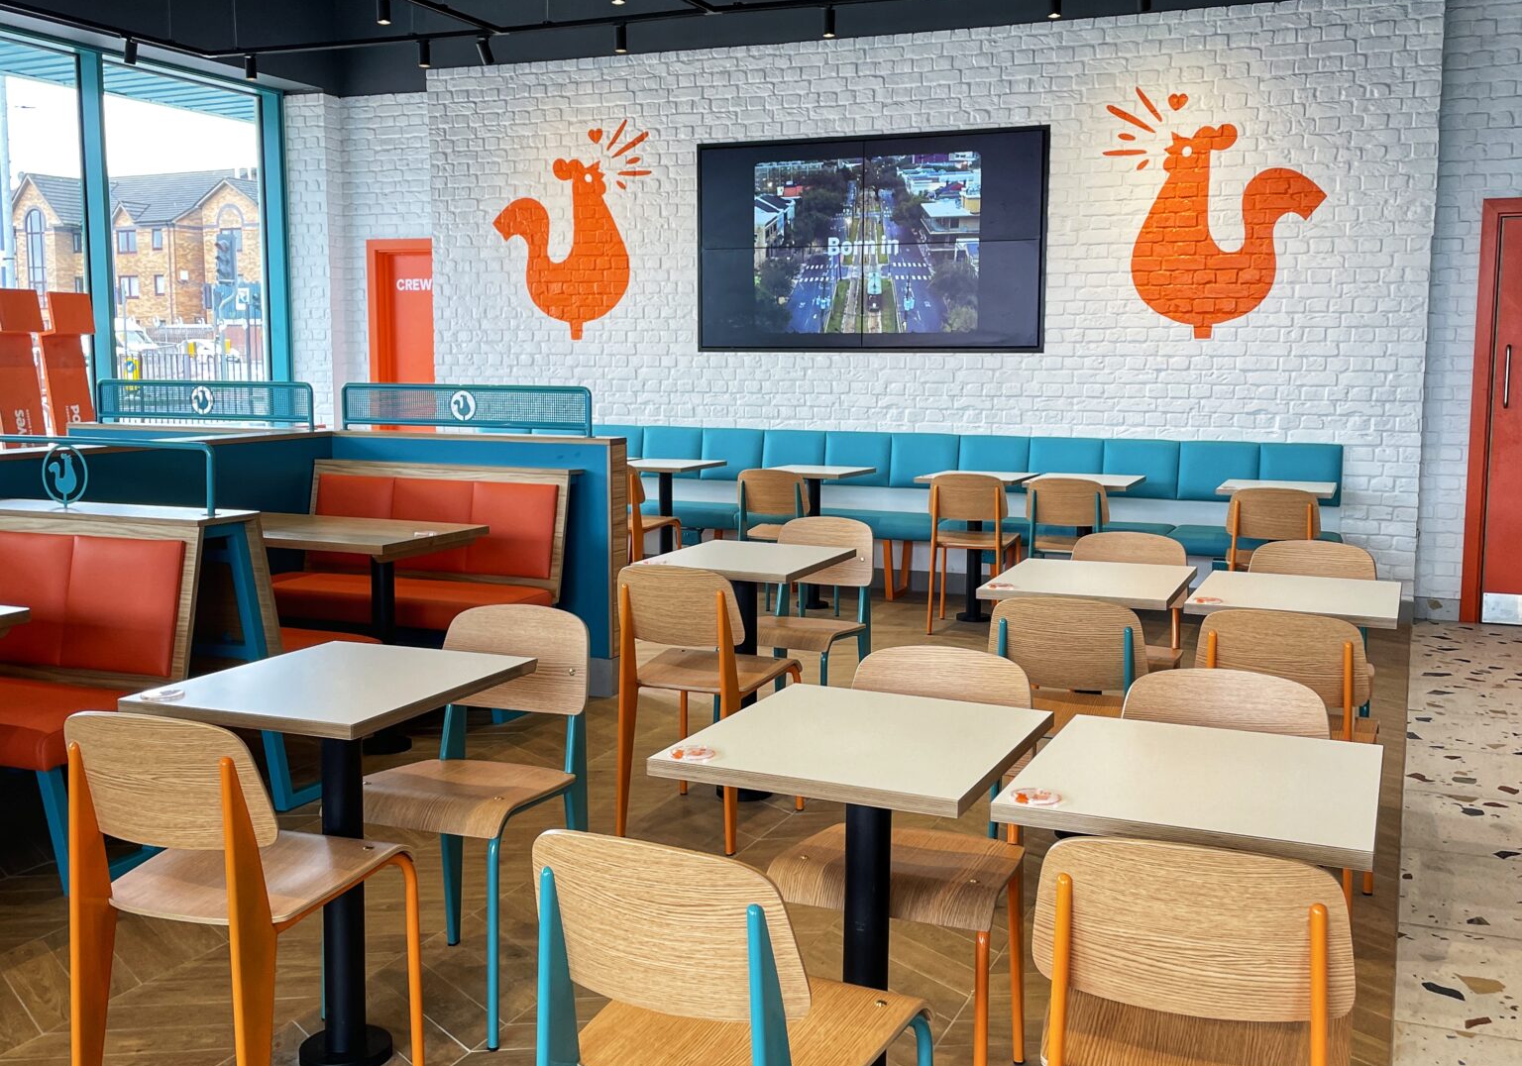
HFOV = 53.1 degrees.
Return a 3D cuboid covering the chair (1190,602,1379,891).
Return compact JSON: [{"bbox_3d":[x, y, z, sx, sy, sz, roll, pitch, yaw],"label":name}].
[{"bbox_3d":[1.290,0.558,3.751,0.415,0.790,0.495,3,7,25],"label":"chair"}]

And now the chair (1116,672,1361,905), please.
[{"bbox_3d":[0.766,0.678,2.614,0.418,0.802,0.491,3,7,21],"label":"chair"}]

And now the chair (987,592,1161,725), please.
[{"bbox_3d":[0.804,0.530,3.889,0.418,0.802,0.491,3,7,20],"label":"chair"}]

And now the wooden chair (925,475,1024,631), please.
[{"bbox_3d":[1.079,0.096,7.723,0.415,0.790,0.495,2,7,18],"label":"wooden chair"}]

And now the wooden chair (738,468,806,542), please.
[{"bbox_3d":[0.136,0.057,7.939,0.418,0.802,0.491,3,7,22],"label":"wooden chair"}]

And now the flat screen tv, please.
[{"bbox_3d":[0.614,-1.655,8.792,2.113,1.227,0.090,3,7,23],"label":"flat screen tv"}]

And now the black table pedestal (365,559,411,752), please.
[{"bbox_3d":[-1.307,0.399,5.307,0.175,0.720,0.175,3,7,23],"label":"black table pedestal"}]

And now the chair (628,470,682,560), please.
[{"bbox_3d":[-0.736,-0.016,8.607,0.415,0.790,0.495,4,8,29],"label":"chair"}]

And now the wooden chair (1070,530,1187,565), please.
[{"bbox_3d":[1.126,0.429,4.767,0.418,0.802,0.491,2,7,17],"label":"wooden chair"}]

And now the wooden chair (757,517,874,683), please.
[{"bbox_3d":[0.134,0.375,5.200,0.418,0.802,0.491,4,8,29],"label":"wooden chair"}]

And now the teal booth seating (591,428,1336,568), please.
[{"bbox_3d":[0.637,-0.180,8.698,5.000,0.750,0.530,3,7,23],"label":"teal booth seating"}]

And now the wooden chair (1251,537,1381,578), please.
[{"bbox_3d":[1.640,0.452,4.588,0.418,0.802,0.491,3,7,21],"label":"wooden chair"}]

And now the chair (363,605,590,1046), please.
[{"bbox_3d":[-0.633,0.597,3.263,0.418,0.802,0.491,3,7,20],"label":"chair"}]

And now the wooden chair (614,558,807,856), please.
[{"bbox_3d":[-0.150,0.461,4.447,0.418,0.802,0.491,3,7,24],"label":"wooden chair"}]

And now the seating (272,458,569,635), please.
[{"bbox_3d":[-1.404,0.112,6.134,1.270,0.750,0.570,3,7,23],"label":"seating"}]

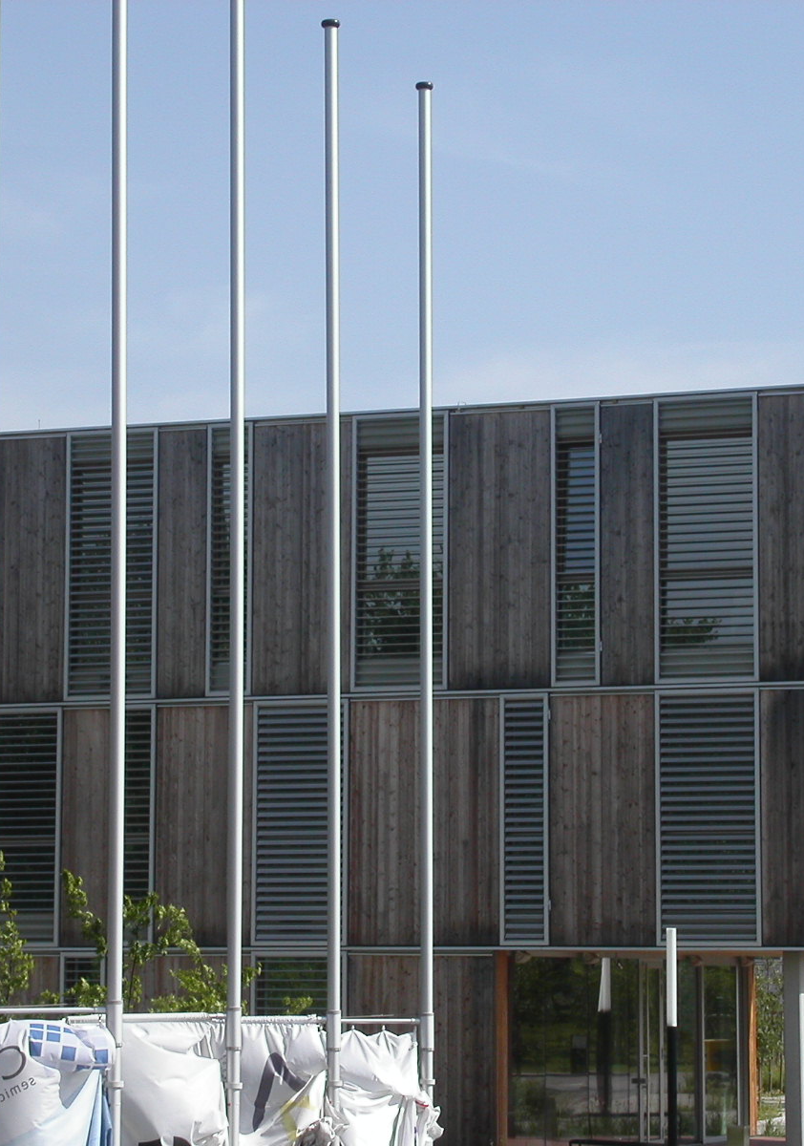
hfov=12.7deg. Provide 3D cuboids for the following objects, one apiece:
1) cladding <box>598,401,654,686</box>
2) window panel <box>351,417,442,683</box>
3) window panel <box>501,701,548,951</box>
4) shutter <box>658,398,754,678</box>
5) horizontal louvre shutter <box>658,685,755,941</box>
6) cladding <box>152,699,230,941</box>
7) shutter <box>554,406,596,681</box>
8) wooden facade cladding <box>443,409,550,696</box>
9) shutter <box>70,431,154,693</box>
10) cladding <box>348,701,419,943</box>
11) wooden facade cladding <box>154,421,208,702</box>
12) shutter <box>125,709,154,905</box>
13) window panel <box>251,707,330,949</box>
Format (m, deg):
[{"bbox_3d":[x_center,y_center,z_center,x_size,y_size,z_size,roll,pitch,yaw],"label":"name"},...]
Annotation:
[{"bbox_3d":[3.232,-0.413,51.716,0.829,4.051,0.100,-2,-7,22],"label":"cladding"},{"bbox_3d":[-0.017,-0.297,51.052,1.448,3.923,0.100,-2,-7,22],"label":"window panel"},{"bbox_3d":[1.777,3.544,51.848,0.745,3.575,0.100,-2,-7,22],"label":"window panel"},{"bbox_3d":[4.326,-0.486,51.283,1.476,4.054,0.100,-2,-7,22],"label":"shutter"},{"bbox_3d":[4.136,3.291,48.593,1.405,3.426,0.100,-2,-7,22],"label":"horizontal louvre shutter"},{"bbox_3d":[-2.926,3.752,53.722,1.595,3.552,0.100,-2,-7,22],"label":"cladding"},{"bbox_3d":[2.406,-0.376,49.718,0.658,3.870,0.100,-2,-7,22],"label":"shutter"},{"bbox_3d":[1.412,-0.336,52.442,1.599,4.064,0.100,-2,-7,22],"label":"wooden facade cladding"},{"bbox_3d":[-4.221,-0.127,52.750,1.484,3.941,0.100,-2,-7,22],"label":"shutter"},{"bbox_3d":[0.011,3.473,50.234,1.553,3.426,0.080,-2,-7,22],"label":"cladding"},{"bbox_3d":[-3.278,-0.147,54.313,0.854,4.110,0.100,-2,-7,22],"label":"wooden facade cladding"},{"bbox_3d":[-4.016,3.774,54.159,0.714,3.579,0.100,-2,-7,22],"label":"shutter"},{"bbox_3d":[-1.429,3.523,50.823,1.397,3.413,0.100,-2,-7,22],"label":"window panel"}]

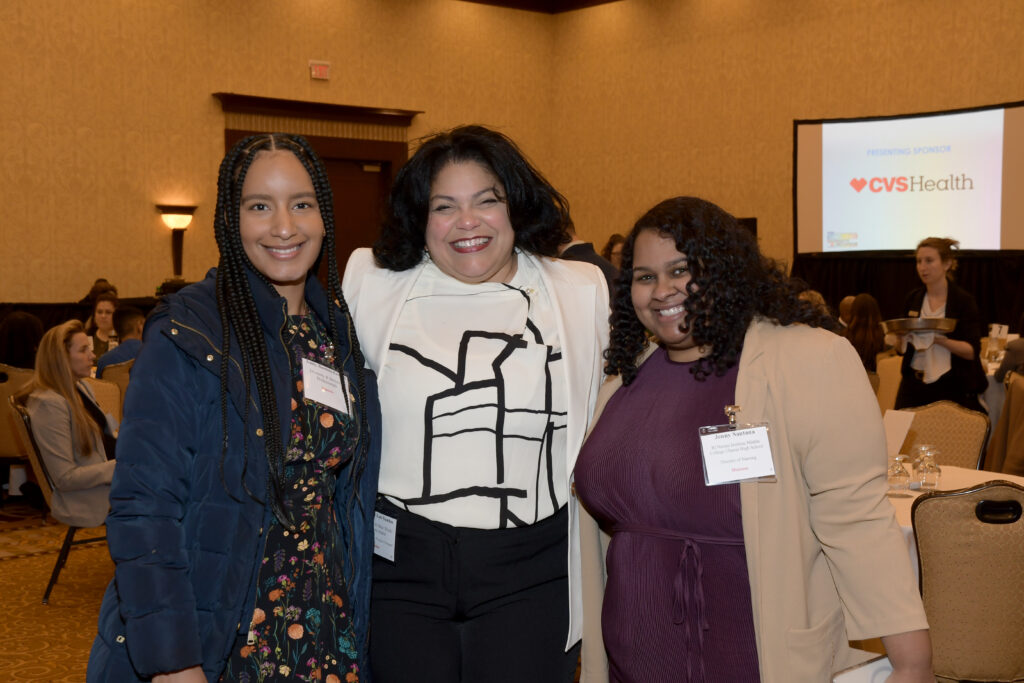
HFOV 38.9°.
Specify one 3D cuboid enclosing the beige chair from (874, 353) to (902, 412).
[{"bbox_3d":[2.750,0.513,10.443,0.460,0.930,0.600,0,3,-6],"label":"beige chair"}]

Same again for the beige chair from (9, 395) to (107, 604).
[{"bbox_3d":[-2.020,0.713,6.769,0.610,0.930,0.460,-1,3,-16],"label":"beige chair"}]

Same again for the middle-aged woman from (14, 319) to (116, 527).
[{"bbox_3d":[-1.910,0.542,6.790,0.780,1.270,0.480,-1,3,-17],"label":"middle-aged woman"}]

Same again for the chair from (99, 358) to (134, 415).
[{"bbox_3d":[-2.420,0.562,9.545,0.460,0.930,0.600,0,3,-9],"label":"chair"}]

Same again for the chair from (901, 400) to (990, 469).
[{"bbox_3d":[1.750,0.742,6.240,0.460,0.930,0.600,2,4,33],"label":"chair"}]

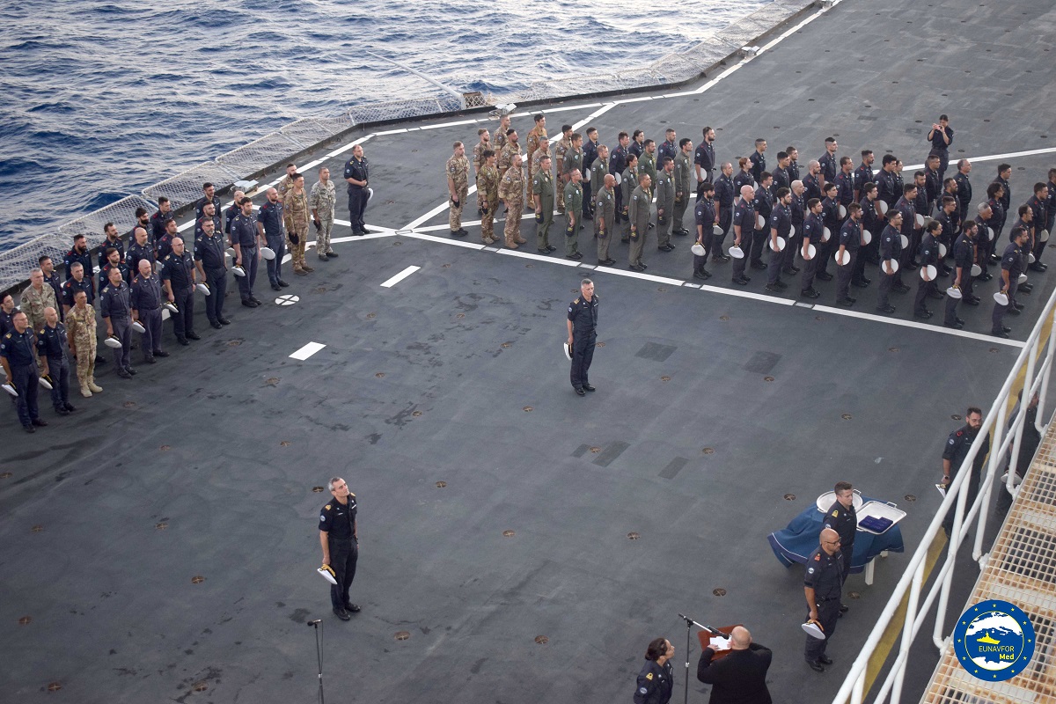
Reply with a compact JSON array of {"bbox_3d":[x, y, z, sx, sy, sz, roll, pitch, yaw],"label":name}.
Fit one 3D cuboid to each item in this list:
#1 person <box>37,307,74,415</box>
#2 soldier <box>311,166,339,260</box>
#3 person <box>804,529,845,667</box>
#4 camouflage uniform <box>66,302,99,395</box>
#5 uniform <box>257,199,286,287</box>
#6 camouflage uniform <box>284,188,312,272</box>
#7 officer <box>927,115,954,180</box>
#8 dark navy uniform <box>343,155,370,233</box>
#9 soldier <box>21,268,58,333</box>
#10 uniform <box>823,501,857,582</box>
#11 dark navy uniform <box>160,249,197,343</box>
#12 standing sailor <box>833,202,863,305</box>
[{"bbox_3d":[-6.858,0.096,20.450,0.380,1.677,0.530,13,29,25],"label":"person"},{"bbox_3d":[-3.693,-2.529,25.548,0.320,1.734,0.490,17,32,32],"label":"soldier"},{"bbox_3d":[3.177,2.637,15.120,0.520,1.750,0.360,-23,34,-39],"label":"person"},{"bbox_3d":[-6.756,-0.068,21.366,0.340,1.460,0.520,22,34,38],"label":"camouflage uniform"},{"bbox_3d":[-4.395,-1.861,24.386,0.310,1.483,0.490,16,31,29],"label":"uniform"},{"bbox_3d":[-4.126,-2.221,25.342,0.340,1.561,0.530,13,29,25],"label":"camouflage uniform"},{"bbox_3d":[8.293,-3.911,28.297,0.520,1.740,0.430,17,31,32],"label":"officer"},{"bbox_3d":[-3.294,-3.043,27.130,0.340,1.479,0.530,13,29,25],"label":"dark navy uniform"},{"bbox_3d":[-7.508,-0.489,21.931,0.350,1.750,0.530,21,33,37],"label":"soldier"},{"bbox_3d":[3.537,2.309,16.038,0.320,1.440,0.500,22,34,38],"label":"uniform"},{"bbox_3d":[-5.541,-0.905,22.693,0.340,1.512,0.530,13,29,25],"label":"dark navy uniform"},{"bbox_3d":[5.367,-1.634,23.465,0.320,1.780,0.490,11,29,23],"label":"standing sailor"}]

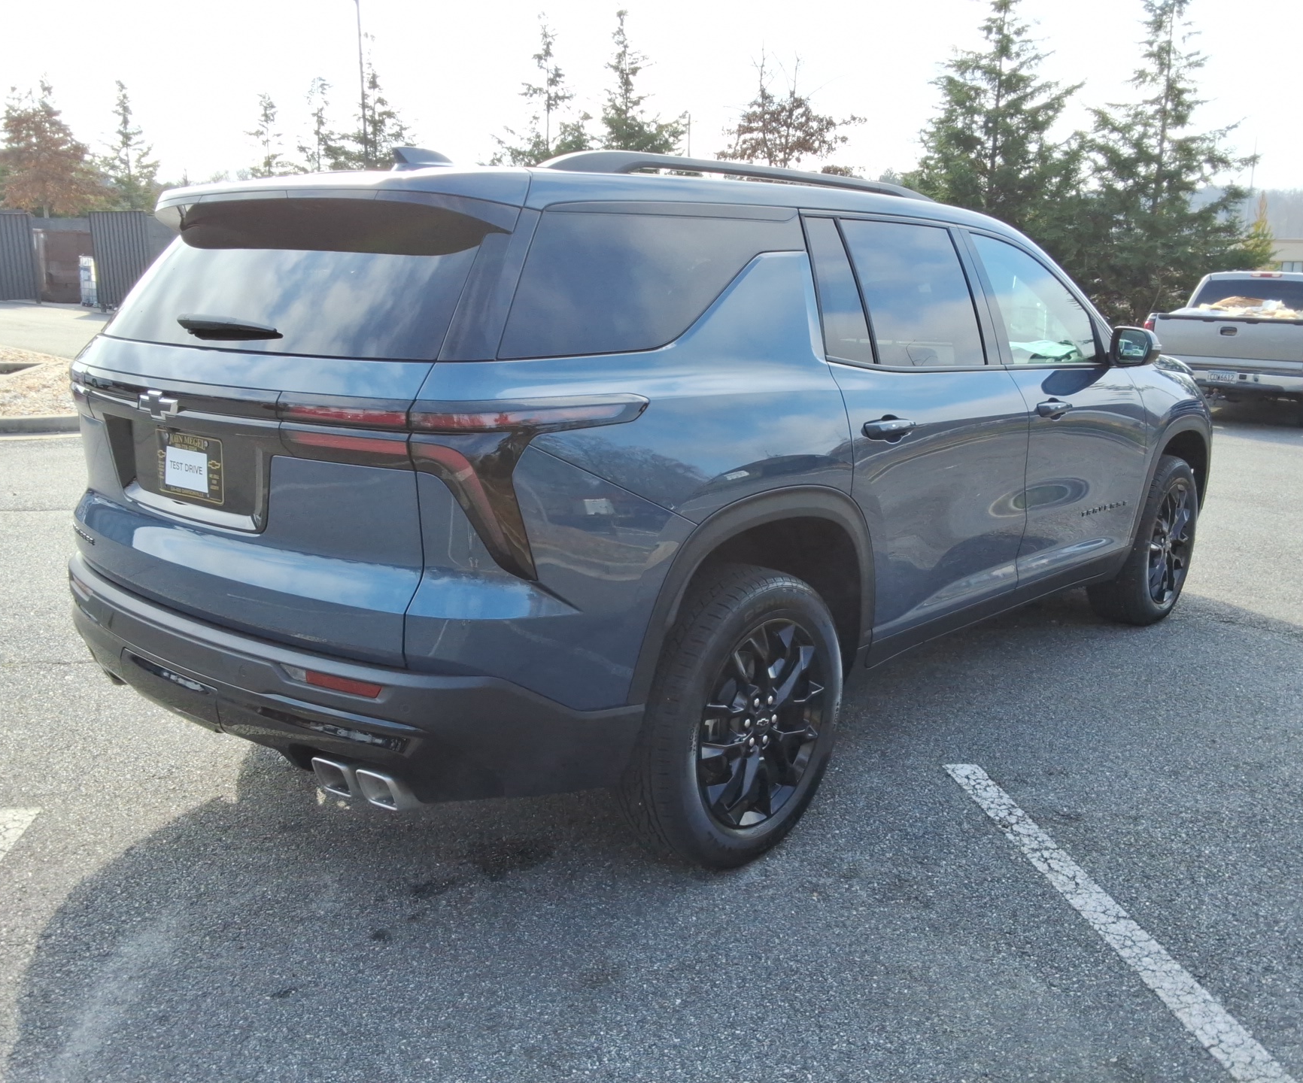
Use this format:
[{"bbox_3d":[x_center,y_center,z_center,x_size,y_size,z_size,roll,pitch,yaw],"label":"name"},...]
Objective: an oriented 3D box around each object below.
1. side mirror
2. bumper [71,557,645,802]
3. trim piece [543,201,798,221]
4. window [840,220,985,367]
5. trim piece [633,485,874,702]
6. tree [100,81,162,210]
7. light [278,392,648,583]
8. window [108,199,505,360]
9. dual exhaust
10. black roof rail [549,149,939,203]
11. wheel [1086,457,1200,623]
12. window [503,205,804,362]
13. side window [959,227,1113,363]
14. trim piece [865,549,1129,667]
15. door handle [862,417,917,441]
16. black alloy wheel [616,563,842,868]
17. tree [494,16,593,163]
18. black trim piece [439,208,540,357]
[{"bbox_3d":[1.822,-0.732,4.400,0.220,0.155,0.160,10,15,41],"label":"side mirror"},{"bbox_3d":[-0.957,0.294,3.035,1.970,0.410,0.670,10,15,41],"label":"bumper"},{"bbox_3d":[0.080,-0.789,2.784,0.030,0.050,0.890,-7,6,45],"label":"trim piece"},{"bbox_3d":[0.808,-0.730,3.489,0.050,0.430,0.690,-11,1,43],"label":"window"},{"bbox_3d":[0.258,0.151,2.892,0.100,0.565,1.010,11,16,40],"label":"trim piece"},{"bbox_3d":[-15.583,-10.597,35.000,2.200,6.400,2.200,0,12,0],"label":"tree"},{"bbox_3d":[-0.394,-0.136,2.513,0.520,0.380,0.600,10,15,41],"label":"light"},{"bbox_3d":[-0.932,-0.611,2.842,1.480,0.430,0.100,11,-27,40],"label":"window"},{"bbox_3d":[-0.636,0.539,2.670,0.330,0.098,0.125,10,15,41],"label":"dual exhaust"},{"bbox_3d":[0.343,-0.958,3.139,0.070,0.080,1.740,11,16,40],"label":"black roof rail"},{"bbox_3d":[2.244,-0.020,5.314,0.260,0.780,0.785,11,16,40],"label":"wheel"},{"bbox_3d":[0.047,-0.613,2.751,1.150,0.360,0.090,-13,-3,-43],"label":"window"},{"bbox_3d":[1.393,-0.853,4.177,0.090,0.480,1.020,-17,-3,43],"label":"side window"},{"bbox_3d":[1.272,0.205,4.098,0.080,0.125,2.050,10,15,41],"label":"trim piece"},{"bbox_3d":[0.662,-0.305,3.240,0.060,0.060,0.270,10,15,41],"label":"door handle"},{"bbox_3d":[0.203,0.445,3.064,0.260,0.780,0.785,11,16,40],"label":"black alloy wheel"},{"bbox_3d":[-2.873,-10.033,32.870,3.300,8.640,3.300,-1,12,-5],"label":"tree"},{"bbox_3d":[-0.323,-0.524,2.399,0.140,0.370,0.070,14,-24,6],"label":"black trim piece"}]

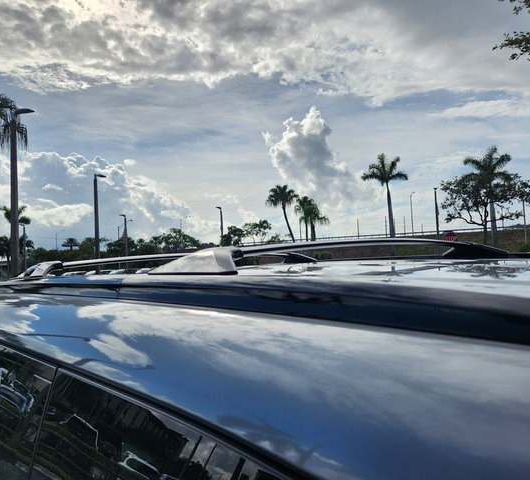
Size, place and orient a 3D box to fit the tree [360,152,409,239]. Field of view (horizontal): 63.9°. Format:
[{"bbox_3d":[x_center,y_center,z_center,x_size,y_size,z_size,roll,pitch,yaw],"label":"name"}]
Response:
[{"bbox_3d":[11.171,-2.329,38.698,4.200,11.420,4.200,-2,-3,0],"label":"tree"}]

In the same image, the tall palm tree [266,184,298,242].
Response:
[{"bbox_3d":[1.887,-0.881,43.742,3.700,9.750,3.400,-2,-3,0],"label":"tall palm tree"}]

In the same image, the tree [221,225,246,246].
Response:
[{"bbox_3d":[-3.442,1.327,47.837,2.900,6.170,2.900,-2,-3,0],"label":"tree"}]

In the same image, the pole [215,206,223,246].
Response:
[{"bbox_3d":[-4.565,0.387,43.298,0.650,7.640,0.300,-2,-3,0],"label":"pole"}]

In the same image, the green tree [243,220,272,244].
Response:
[{"bbox_3d":[-0.742,1.054,48.825,3.300,6.620,3.300,-2,-3,0],"label":"green tree"}]

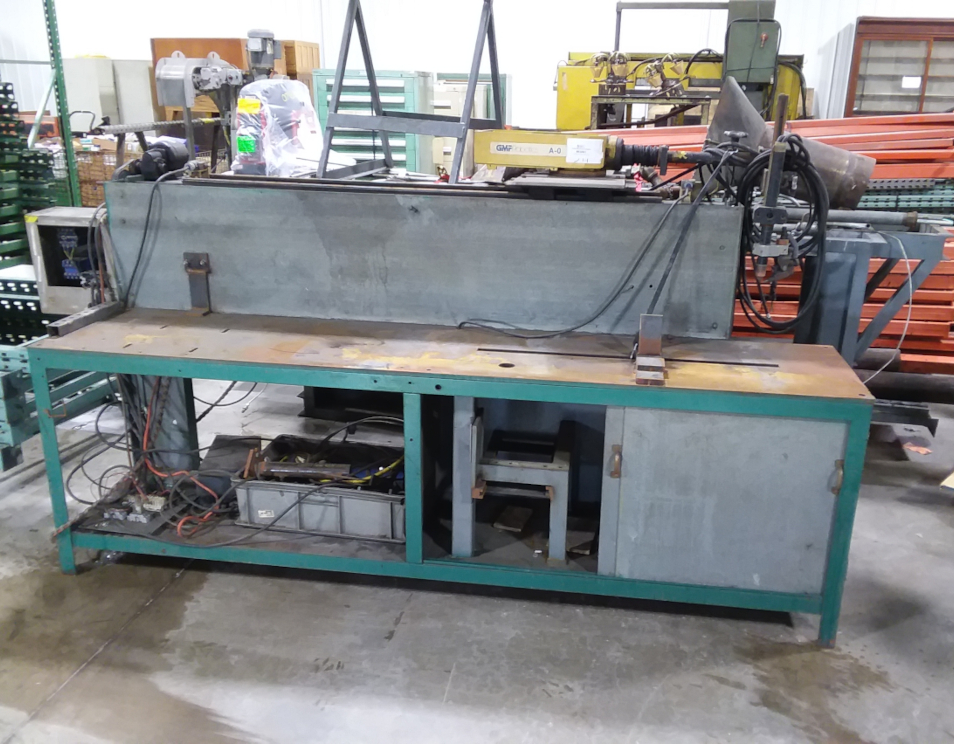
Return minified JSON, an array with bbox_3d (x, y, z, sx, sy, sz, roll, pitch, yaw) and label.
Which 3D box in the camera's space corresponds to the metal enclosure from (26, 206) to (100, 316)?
[{"bbox_3d":[-1.447,-0.412,3.107,0.300,0.357,0.220,3,18,7],"label":"metal enclosure"}]

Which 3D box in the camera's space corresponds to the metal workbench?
[{"bbox_3d":[-0.117,0.293,2.756,2.468,0.785,0.526,3,18,7],"label":"metal workbench"}]

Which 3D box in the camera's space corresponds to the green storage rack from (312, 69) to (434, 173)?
[{"bbox_3d":[-0.742,-1.447,6.268,0.703,1.520,0.700,3,18,7],"label":"green storage rack"}]

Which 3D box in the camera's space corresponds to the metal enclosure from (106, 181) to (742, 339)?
[{"bbox_3d":[-0.206,-0.426,2.969,2.159,0.444,0.290,3,18,7],"label":"metal enclosure"}]

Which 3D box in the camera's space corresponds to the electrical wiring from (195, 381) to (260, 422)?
[{"bbox_3d":[-1.013,0.112,3.373,0.260,0.170,0.130,3,18,7],"label":"electrical wiring"}]

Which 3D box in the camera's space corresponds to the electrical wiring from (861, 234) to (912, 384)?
[{"bbox_3d":[1.386,-0.215,2.812,0.169,0.482,0.150,3,18,7],"label":"electrical wiring"}]

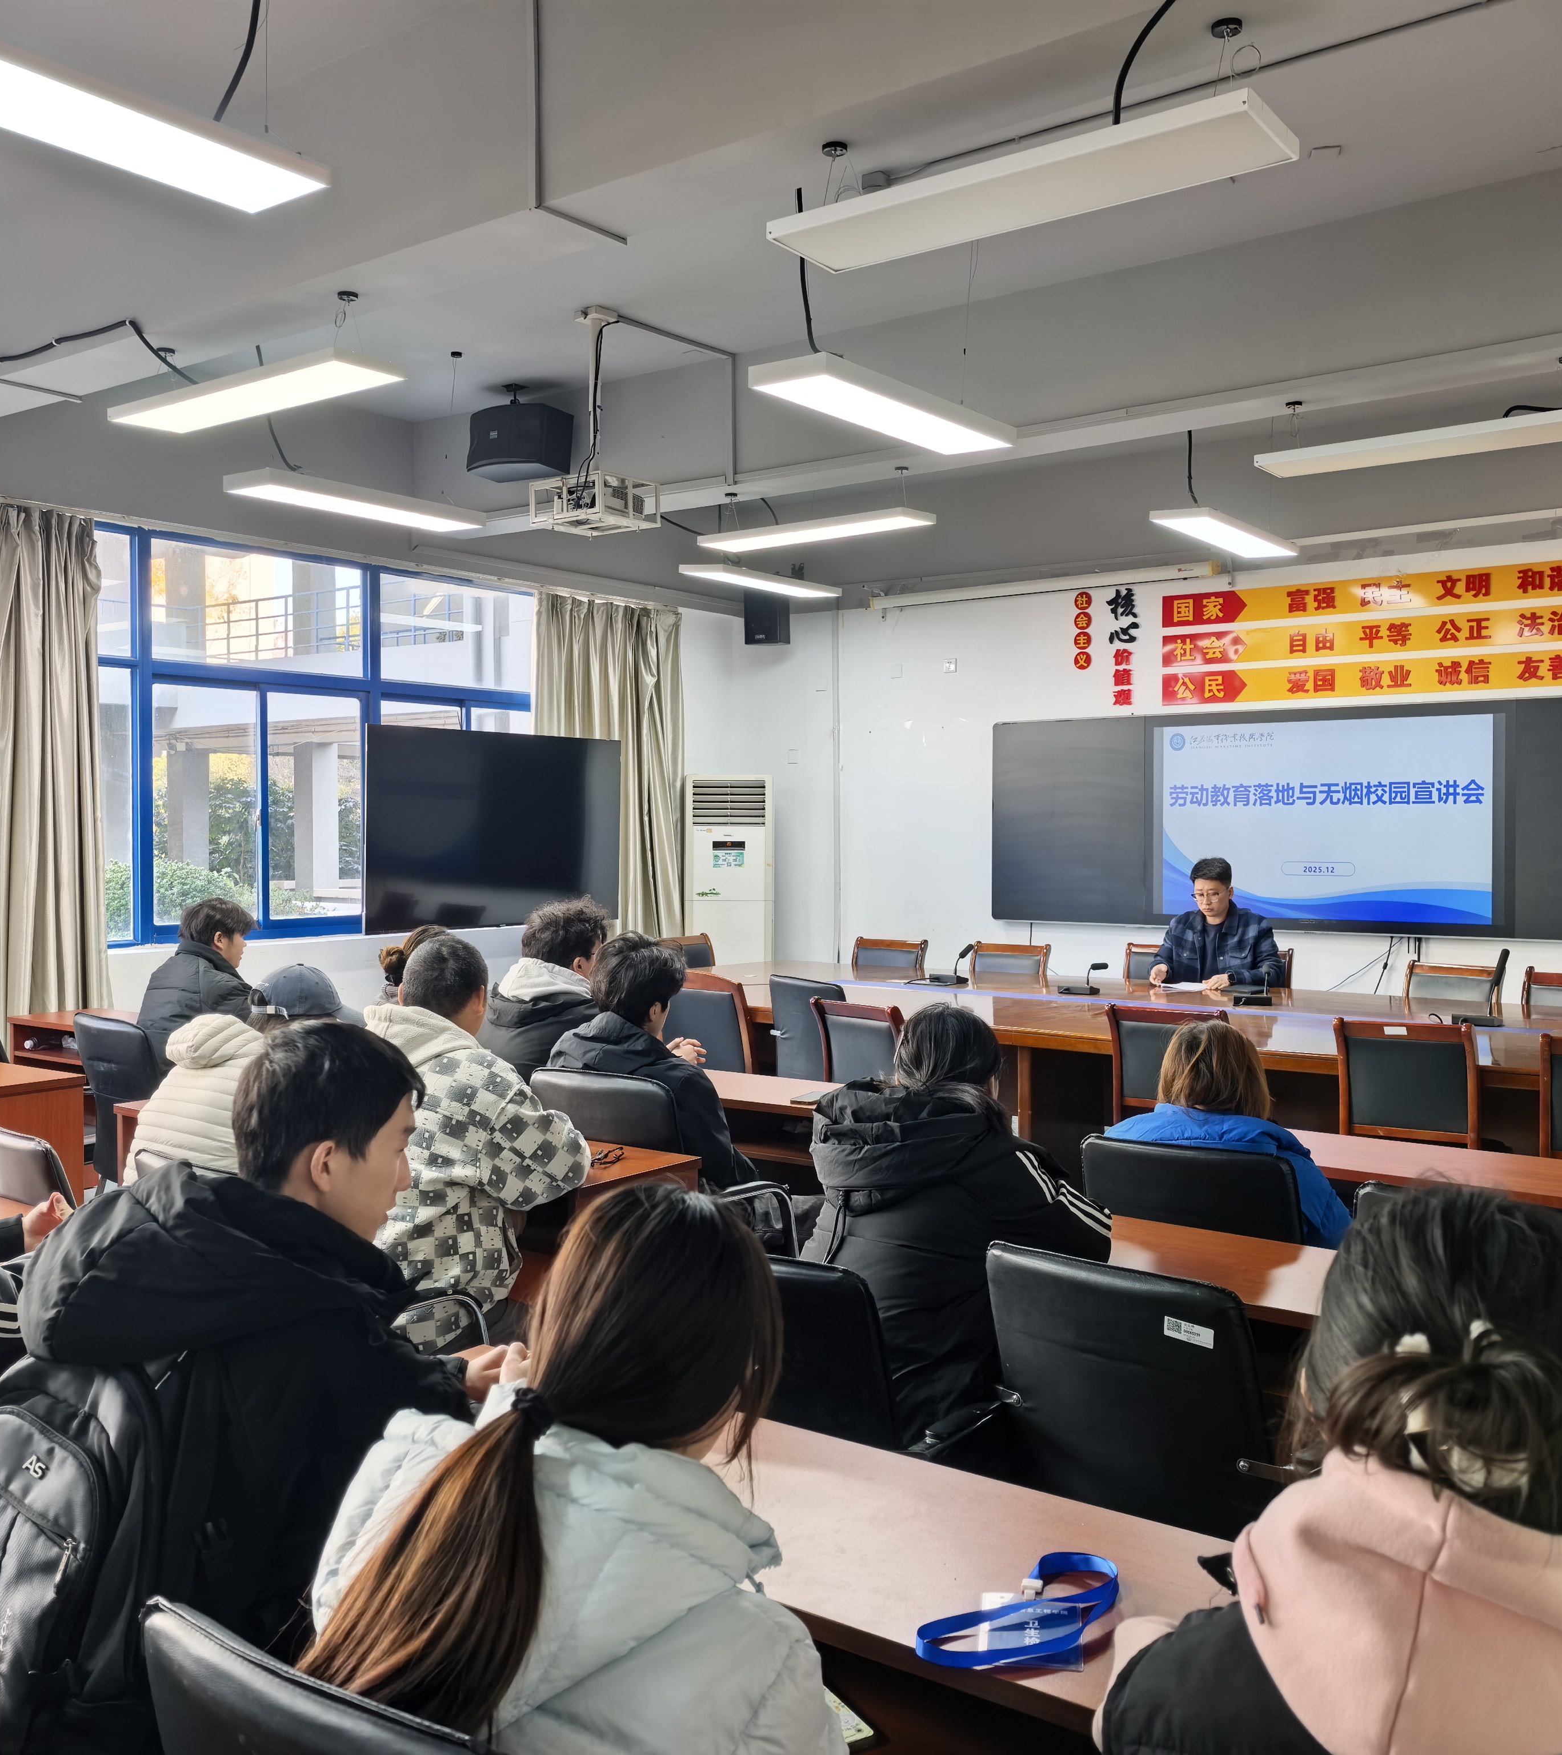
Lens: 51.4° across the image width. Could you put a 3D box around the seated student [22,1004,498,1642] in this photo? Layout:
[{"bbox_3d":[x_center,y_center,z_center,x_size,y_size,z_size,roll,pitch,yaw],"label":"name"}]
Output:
[{"bbox_3d":[-0.489,0.825,1.939,0.800,1.300,0.580,-2,2,-44],"label":"seated student"}]

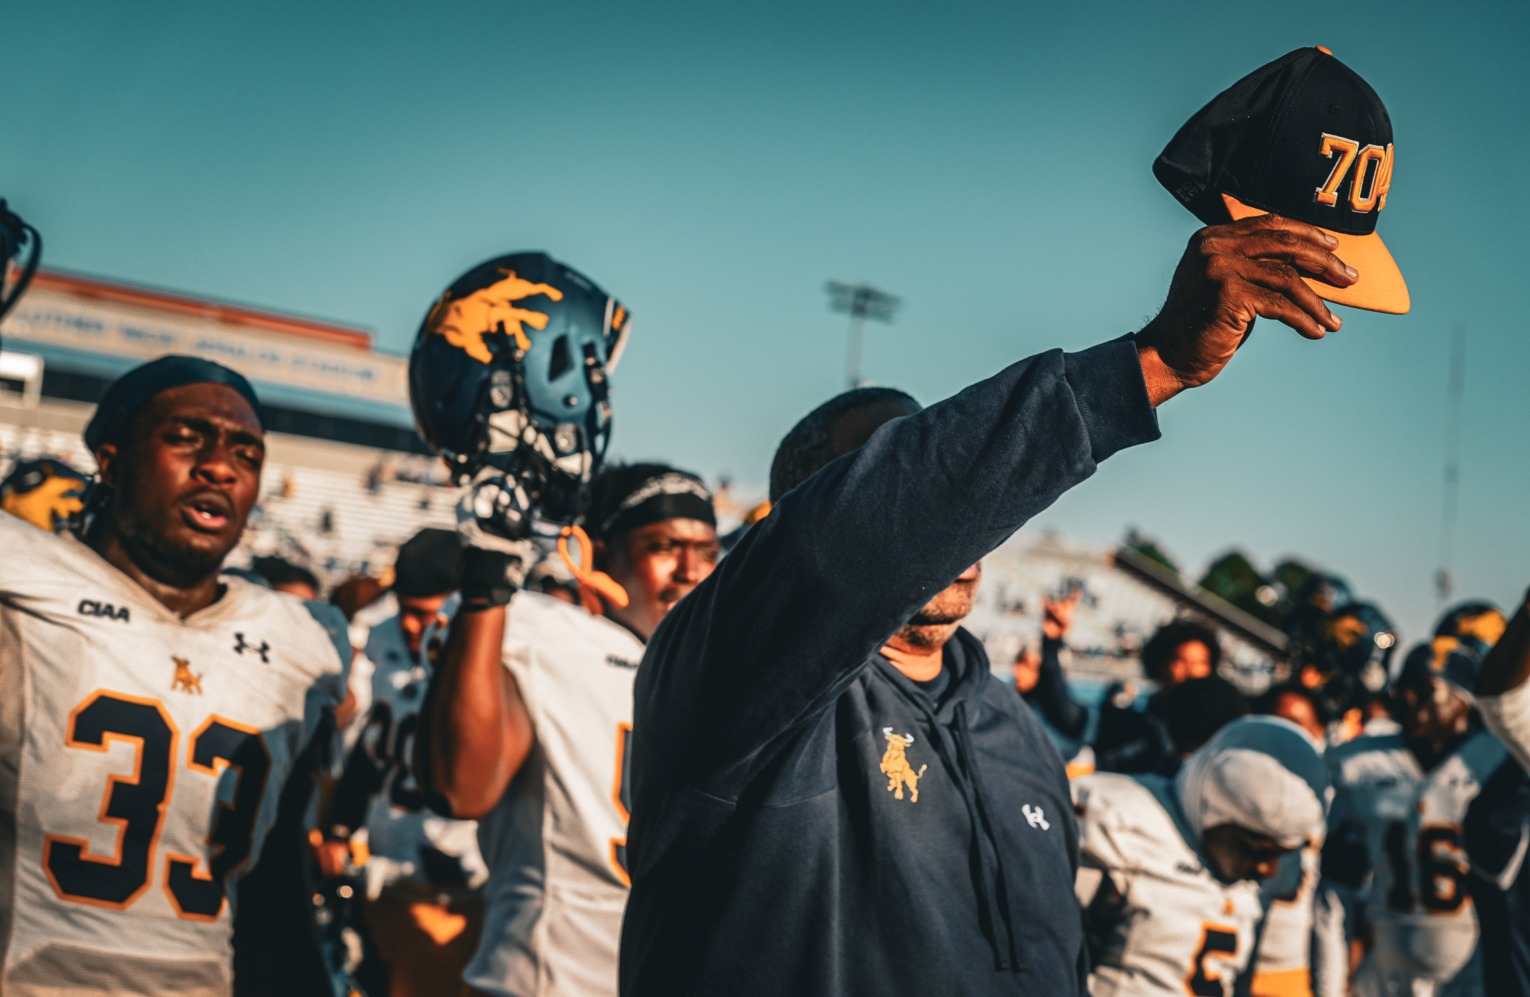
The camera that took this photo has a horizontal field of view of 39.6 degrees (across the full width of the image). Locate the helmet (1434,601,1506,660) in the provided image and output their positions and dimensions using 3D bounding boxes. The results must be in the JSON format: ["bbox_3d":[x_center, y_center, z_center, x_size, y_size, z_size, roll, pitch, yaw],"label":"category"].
[{"bbox_3d":[2.165,0.457,6.500,0.310,0.270,0.240,-8,3,-35],"label":"helmet"}]

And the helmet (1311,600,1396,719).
[{"bbox_3d":[1.717,0.464,6.200,0.310,0.280,0.240,16,-1,27],"label":"helmet"}]

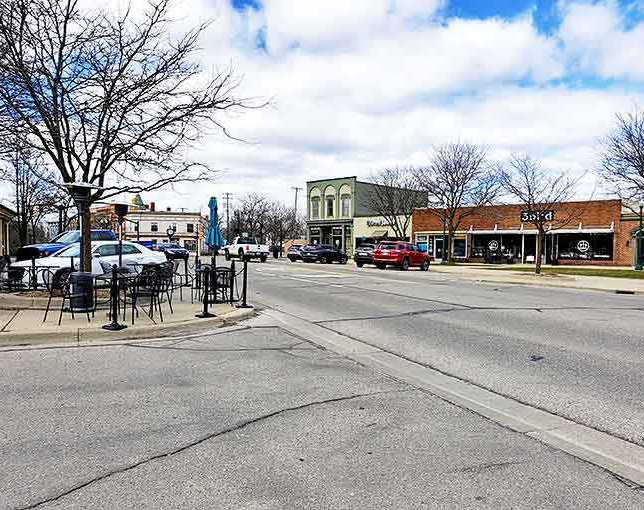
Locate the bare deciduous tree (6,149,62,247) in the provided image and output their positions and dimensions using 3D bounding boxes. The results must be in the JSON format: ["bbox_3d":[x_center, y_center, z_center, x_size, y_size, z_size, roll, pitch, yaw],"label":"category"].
[{"bbox_3d":[-21.467,-3.869,38.000,4.100,8.100,4.100,1,1,0],"label":"bare deciduous tree"}]

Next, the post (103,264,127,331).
[{"bbox_3d":[-3.185,0.646,7.870,0.370,0.970,0.370,1,1,0],"label":"post"}]

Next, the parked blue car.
[{"bbox_3d":[-9.433,0.020,20.900,1.970,1.870,5.400,1,1,39],"label":"parked blue car"}]

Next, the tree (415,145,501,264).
[{"bbox_3d":[9.933,-3.869,38.000,6.300,9.100,6.300,0,1,0],"label":"tree"}]

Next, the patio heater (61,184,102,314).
[{"bbox_3d":[-4.508,-0.143,9.626,0.820,2.400,0.820,1,1,0],"label":"patio heater"}]

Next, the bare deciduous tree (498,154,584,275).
[{"bbox_3d":[11.605,-2.157,27.000,4.500,6.300,4.500,0,1,0],"label":"bare deciduous tree"}]

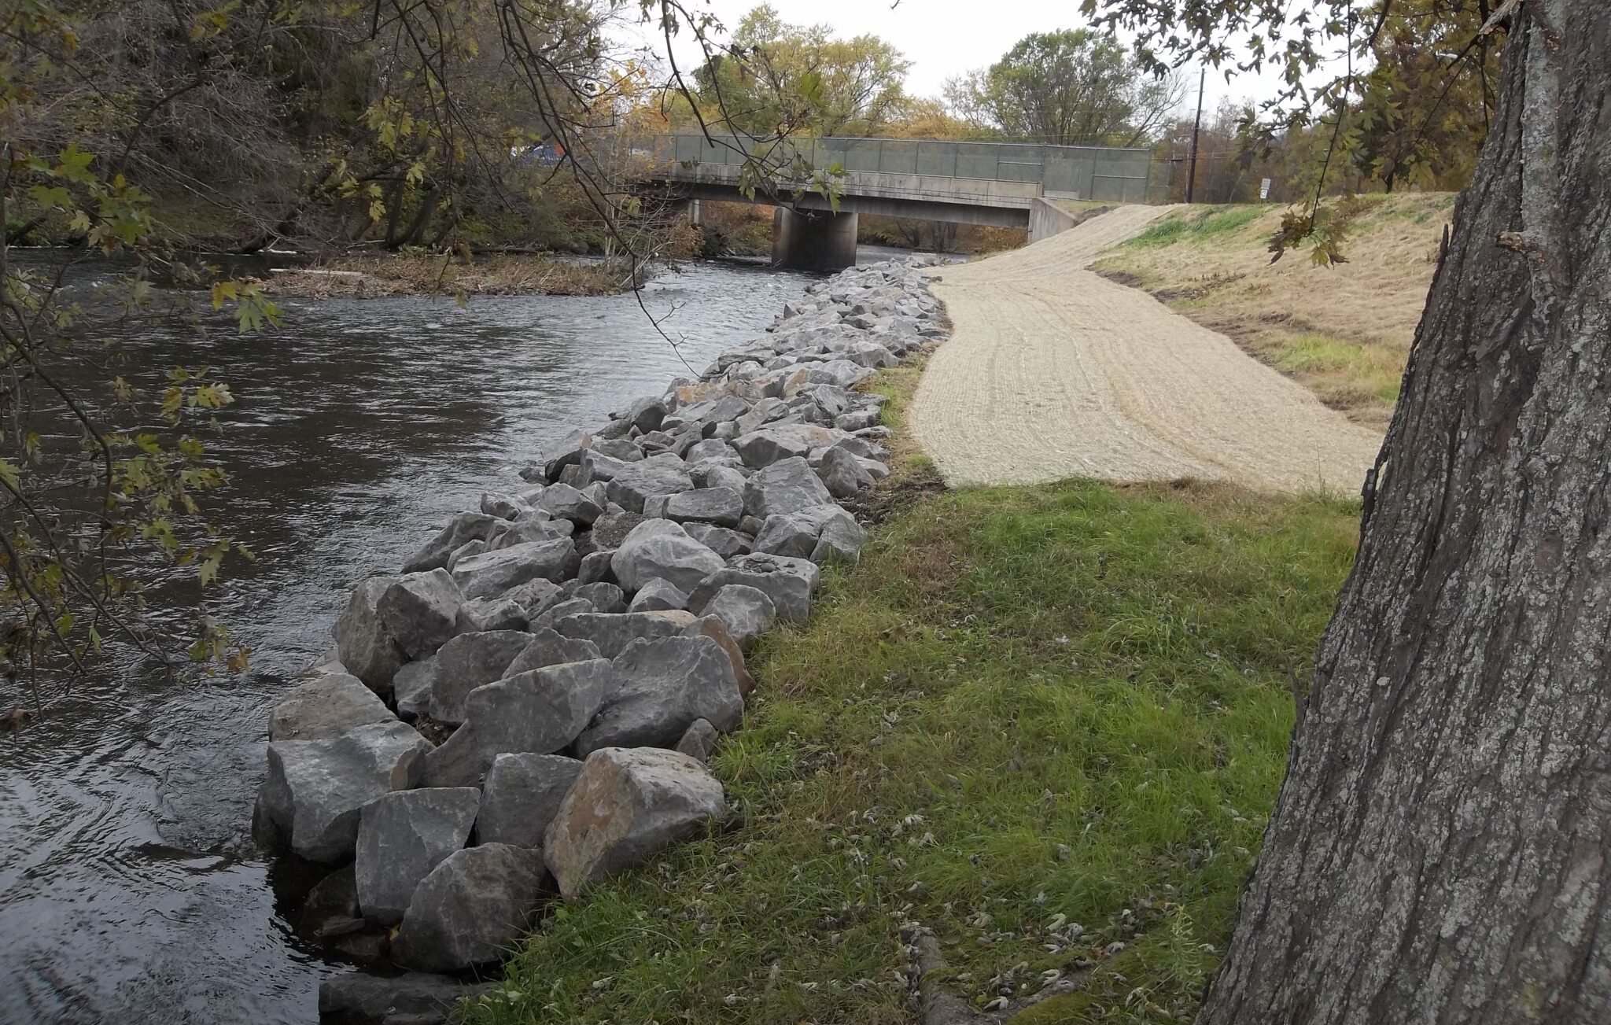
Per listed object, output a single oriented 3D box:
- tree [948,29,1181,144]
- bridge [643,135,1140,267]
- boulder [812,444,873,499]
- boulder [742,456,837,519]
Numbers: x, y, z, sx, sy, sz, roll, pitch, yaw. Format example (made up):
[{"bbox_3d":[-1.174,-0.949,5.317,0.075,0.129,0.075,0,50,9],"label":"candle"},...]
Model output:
[{"bbox_3d":[14.885,-22.527,74.000,13.000,10.500,11.000,2,14,0],"label":"tree"},{"bbox_3d":[3.410,-15.375,62.158,9.500,6.188,38.000,-9,18,-38],"label":"bridge"},{"bbox_3d":[0.230,-0.250,7.900,0.360,0.290,0.340,2,14,0],"label":"boulder"},{"bbox_3d":[-0.095,-0.141,7.600,0.520,0.330,0.420,2,14,0],"label":"boulder"}]

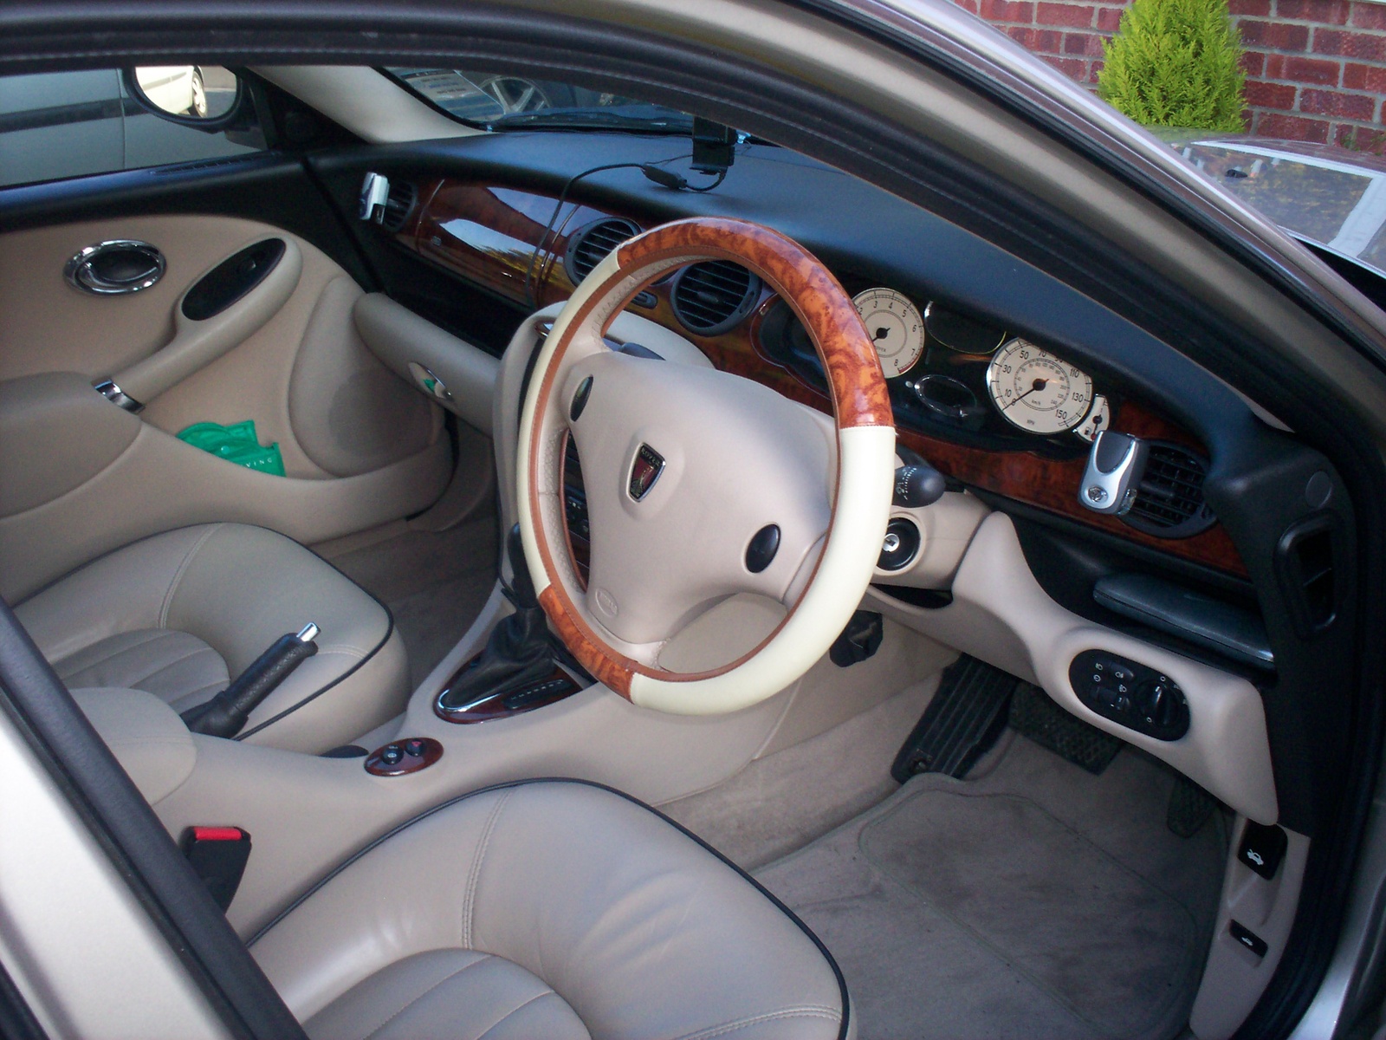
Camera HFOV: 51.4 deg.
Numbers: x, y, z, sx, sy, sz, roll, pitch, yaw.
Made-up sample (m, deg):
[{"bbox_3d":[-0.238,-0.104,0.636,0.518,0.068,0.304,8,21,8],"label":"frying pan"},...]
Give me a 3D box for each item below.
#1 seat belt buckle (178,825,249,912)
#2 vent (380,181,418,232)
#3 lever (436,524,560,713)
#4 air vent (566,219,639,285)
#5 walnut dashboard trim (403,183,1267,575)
[{"bbox_3d":[-0.427,0.320,1.288,0.055,0.090,0.029,14,10,-45],"label":"seat belt buckle"},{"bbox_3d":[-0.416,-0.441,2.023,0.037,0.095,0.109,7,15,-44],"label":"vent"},{"bbox_3d":[-0.203,0.096,1.572,0.160,0.190,0.088,-19,32,-35],"label":"lever"},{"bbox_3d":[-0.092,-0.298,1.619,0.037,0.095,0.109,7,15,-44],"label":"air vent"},{"bbox_3d":[-0.017,-0.239,1.552,0.118,0.157,1.370,-19,32,-35],"label":"walnut dashboard trim"}]

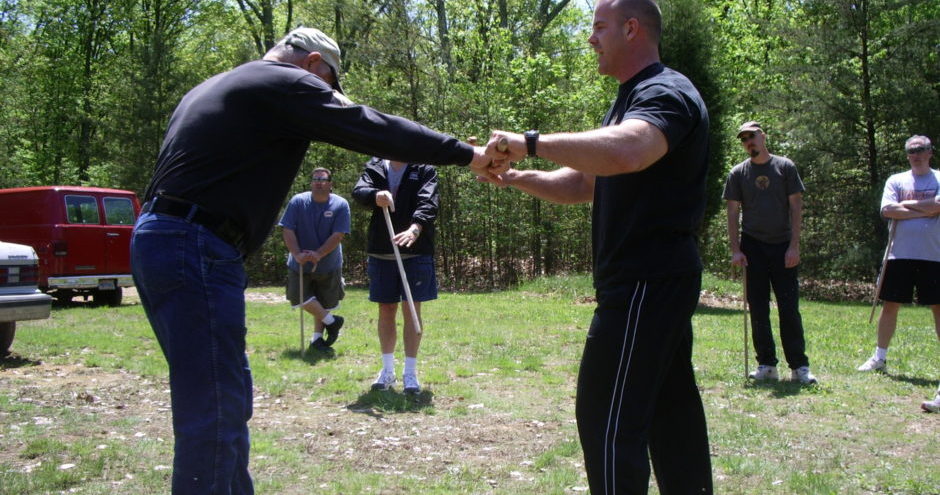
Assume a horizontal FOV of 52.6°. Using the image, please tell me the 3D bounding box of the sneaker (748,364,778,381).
[{"bbox_3d":[2.048,0.871,6.620,0.290,0.115,0.110,-1,1,-38],"label":"sneaker"}]

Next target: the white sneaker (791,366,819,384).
[{"bbox_3d":[2.312,0.878,6.570,0.110,0.115,0.290,0,1,-5],"label":"white sneaker"}]

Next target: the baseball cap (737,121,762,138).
[{"bbox_3d":[1.889,-0.791,6.400,0.170,0.130,0.250,1,8,44],"label":"baseball cap"}]

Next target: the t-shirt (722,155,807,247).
[{"bbox_3d":[1.992,-0.333,6.450,0.540,0.610,0.270,1,2,25],"label":"t-shirt"}]

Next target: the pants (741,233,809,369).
[{"bbox_3d":[2.121,0.373,6.627,0.450,0.970,0.290,0,1,25],"label":"pants"}]

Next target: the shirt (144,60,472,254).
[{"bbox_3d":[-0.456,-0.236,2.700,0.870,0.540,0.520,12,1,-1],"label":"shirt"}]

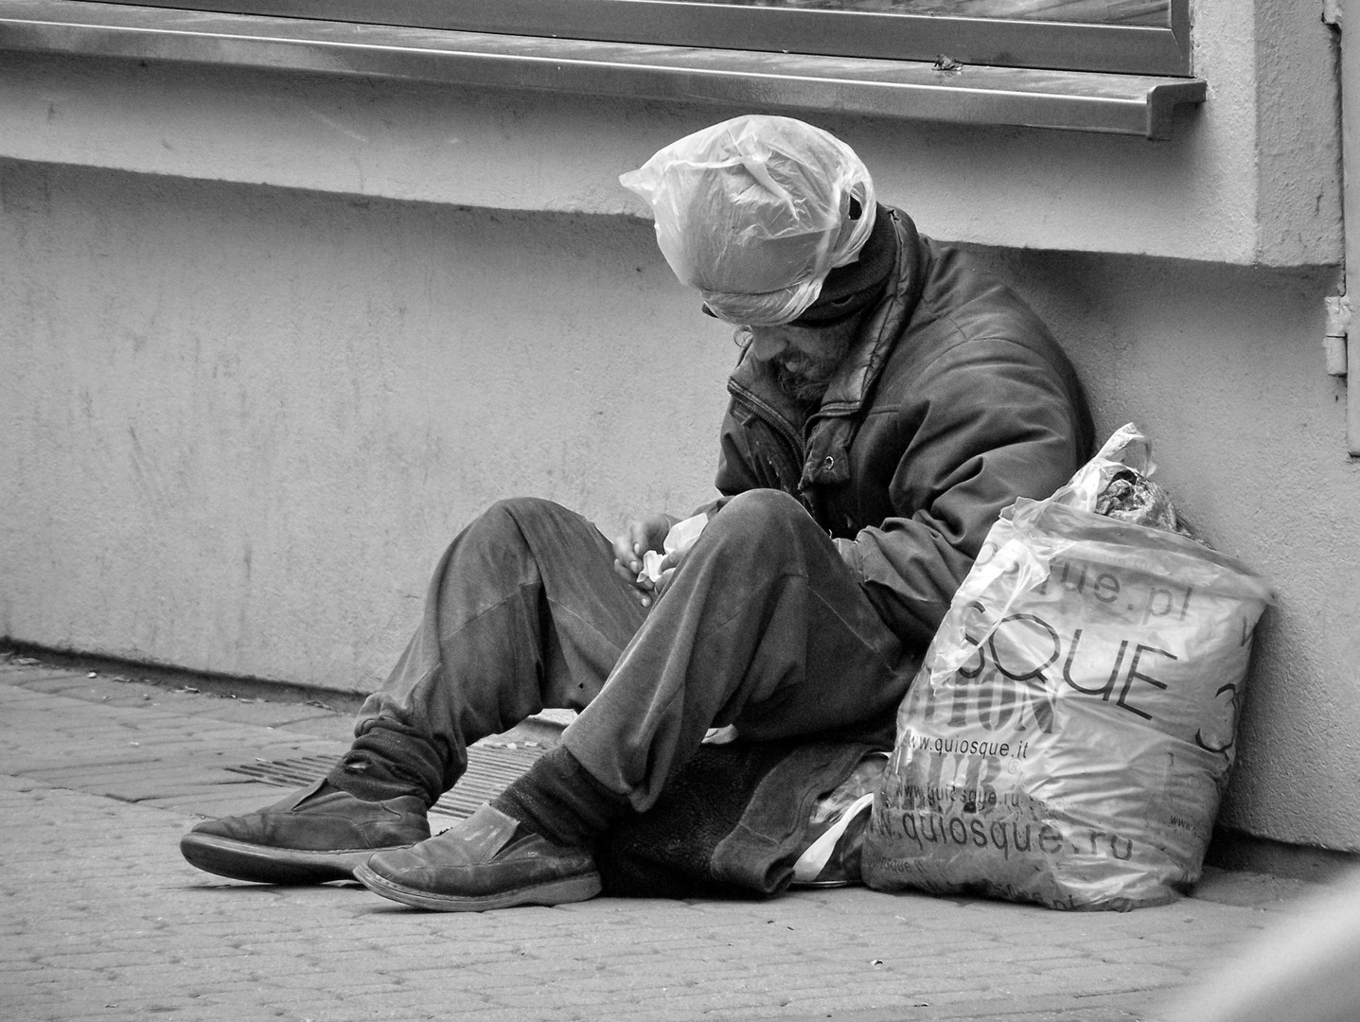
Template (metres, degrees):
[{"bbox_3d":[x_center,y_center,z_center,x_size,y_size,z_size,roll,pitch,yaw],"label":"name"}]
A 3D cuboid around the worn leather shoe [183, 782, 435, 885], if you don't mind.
[{"bbox_3d":[-0.424,0.361,16.900,0.280,0.115,0.105,-3,-6,-20],"label":"worn leather shoe"}]

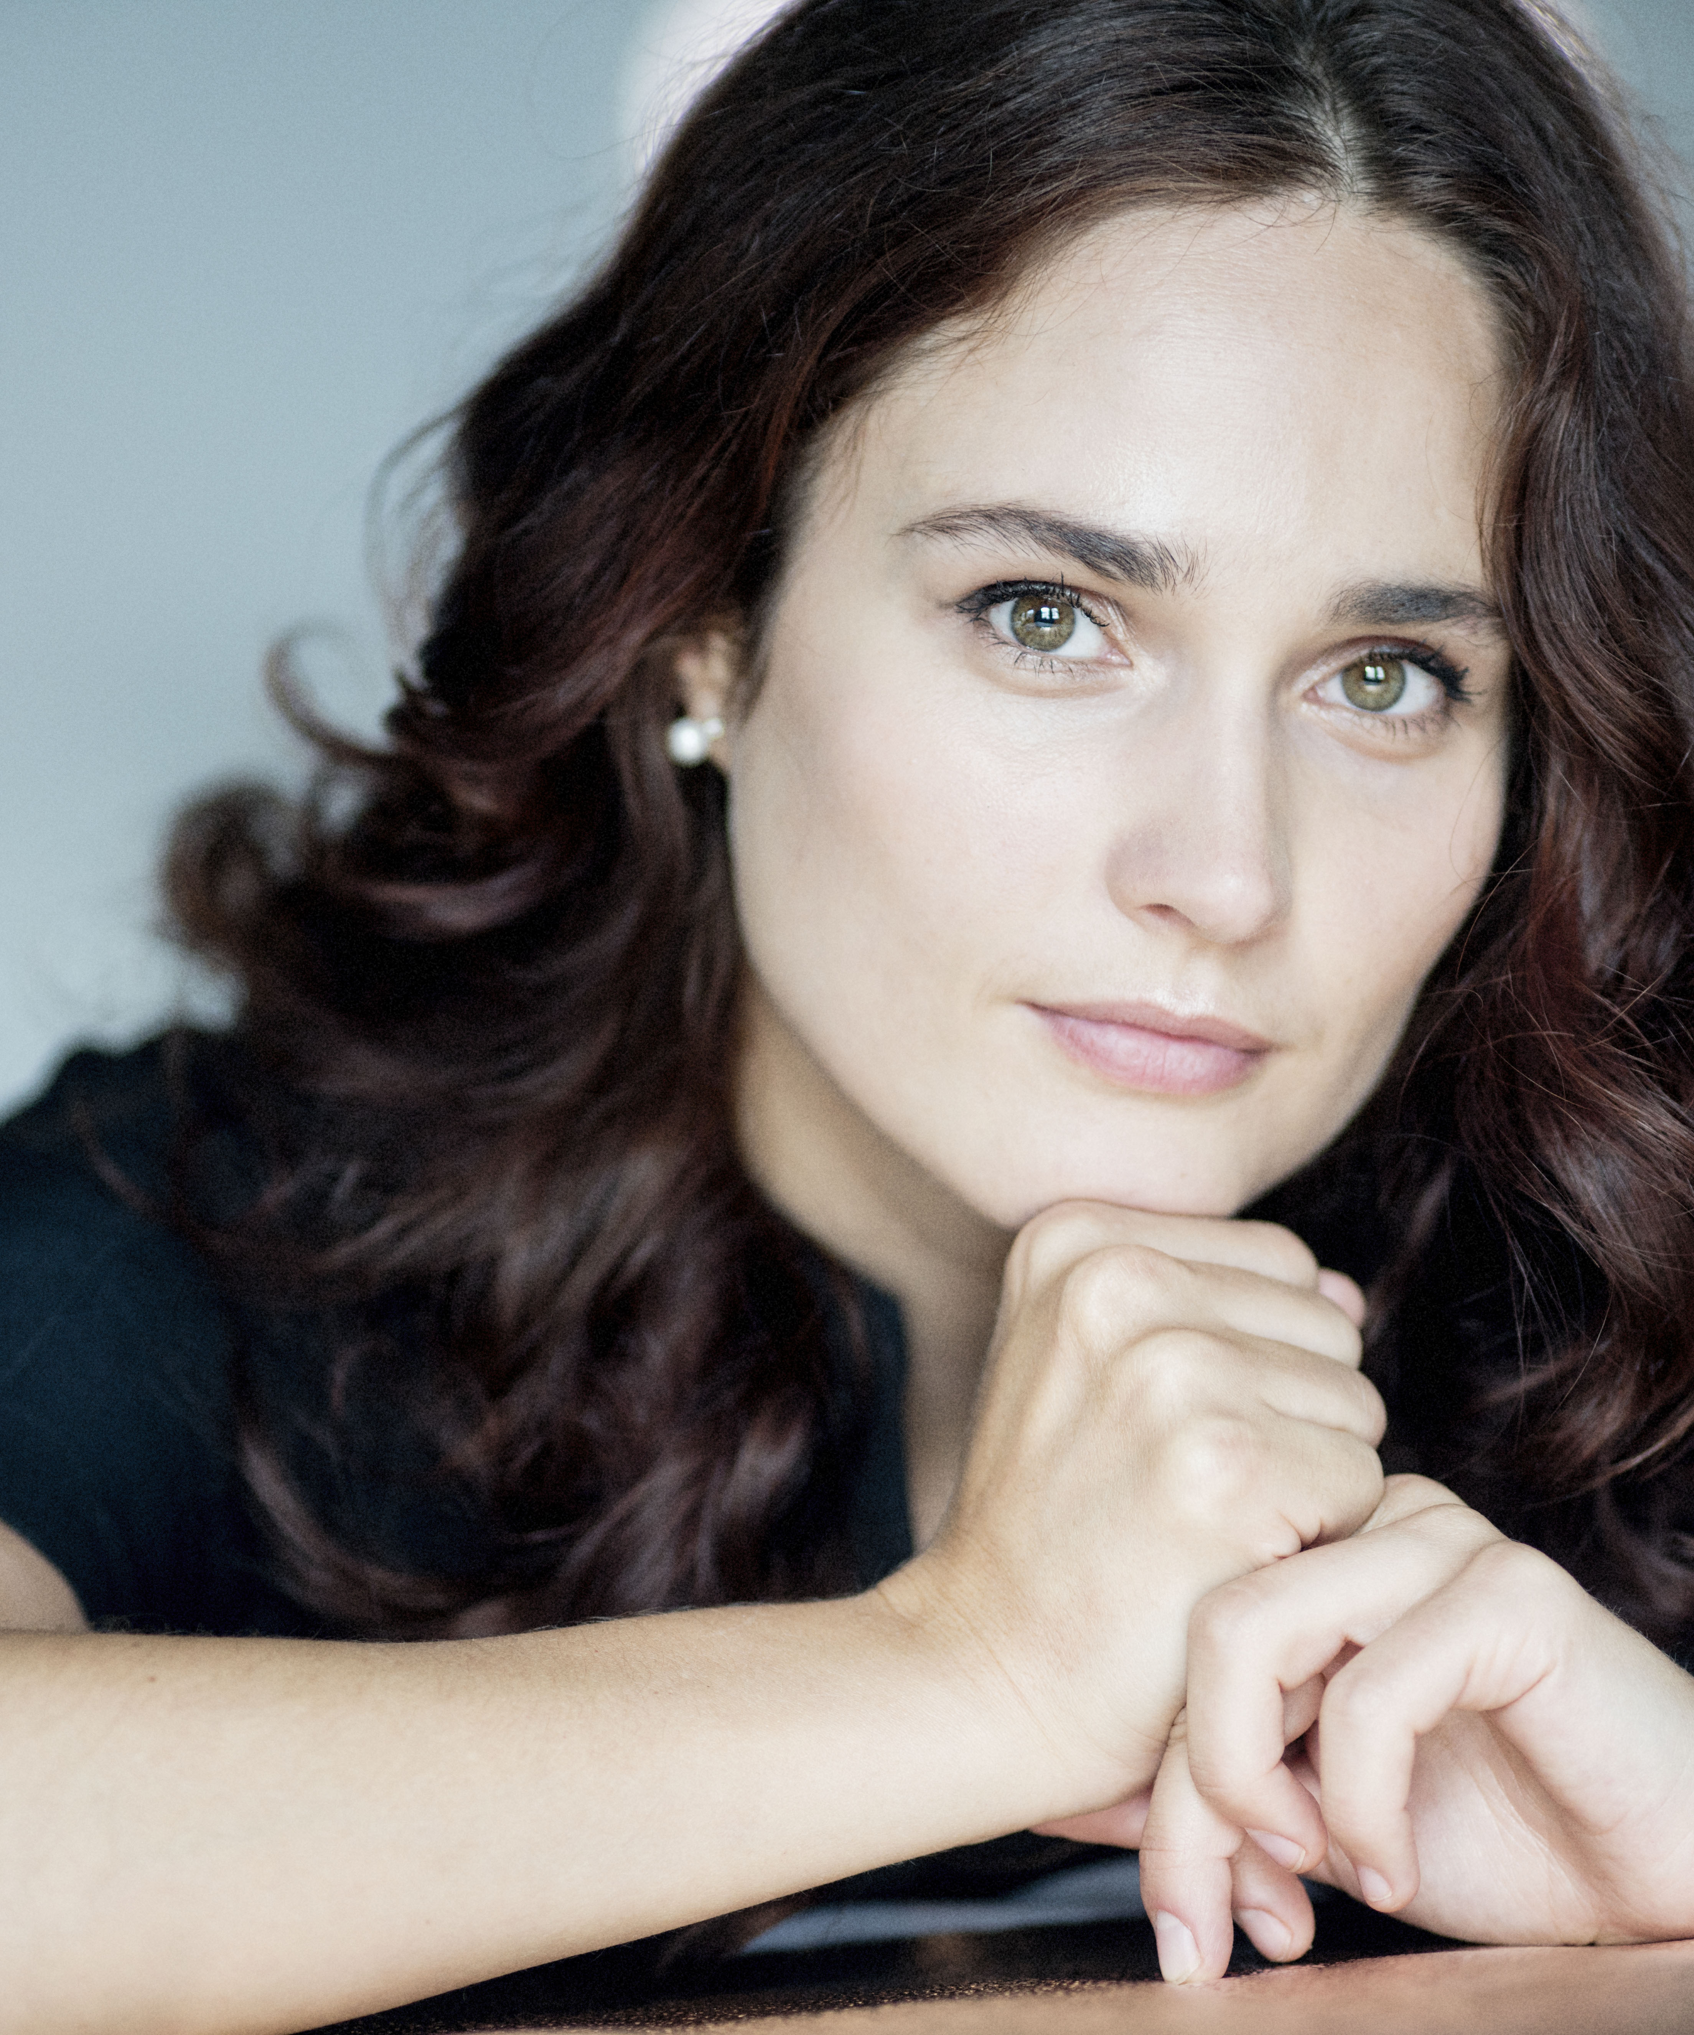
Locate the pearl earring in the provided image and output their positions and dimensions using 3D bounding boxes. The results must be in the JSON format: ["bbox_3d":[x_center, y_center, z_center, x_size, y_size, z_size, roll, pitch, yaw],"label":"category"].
[{"bbox_3d":[-0.028,-0.051,2.090,0.009,0.009,0.009,-1,3,0],"label":"pearl earring"}]

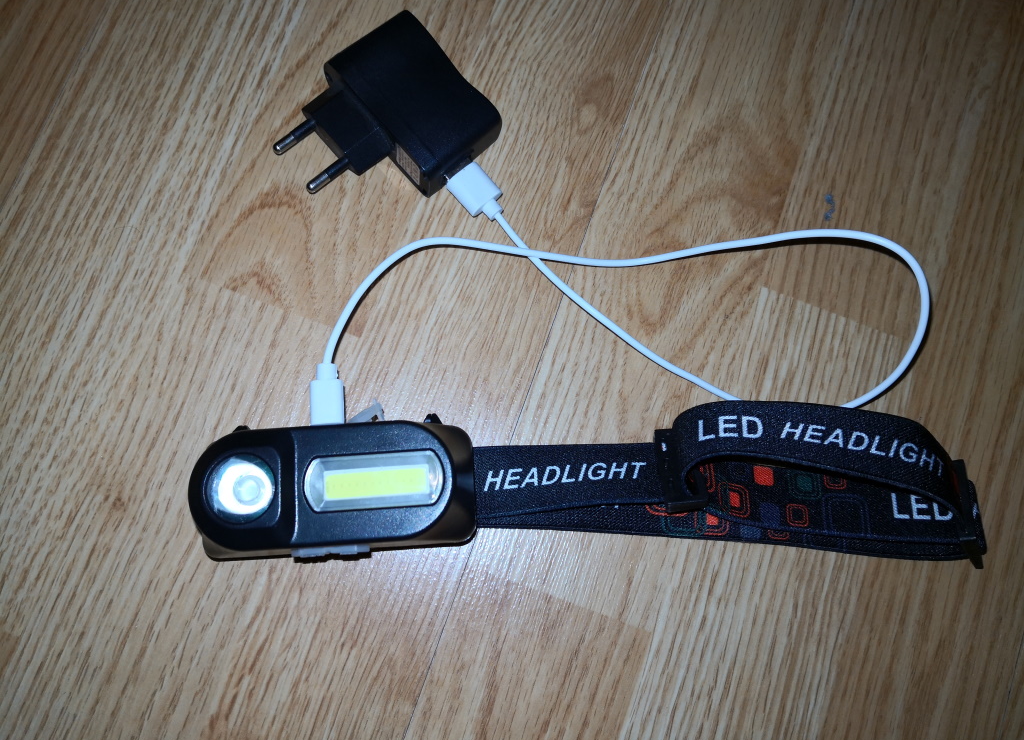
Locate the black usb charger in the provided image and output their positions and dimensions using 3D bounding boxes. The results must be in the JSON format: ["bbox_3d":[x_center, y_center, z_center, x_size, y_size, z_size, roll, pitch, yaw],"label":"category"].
[{"bbox_3d":[-0.047,-0.086,0.286,0.068,0.022,0.056,-40,85,-10],"label":"black usb charger"}]

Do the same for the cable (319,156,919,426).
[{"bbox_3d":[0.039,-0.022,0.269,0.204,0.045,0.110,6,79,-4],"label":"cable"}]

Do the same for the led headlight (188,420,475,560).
[{"bbox_3d":[-0.057,0.038,0.254,0.091,0.039,0.042,-3,80,-5],"label":"led headlight"}]

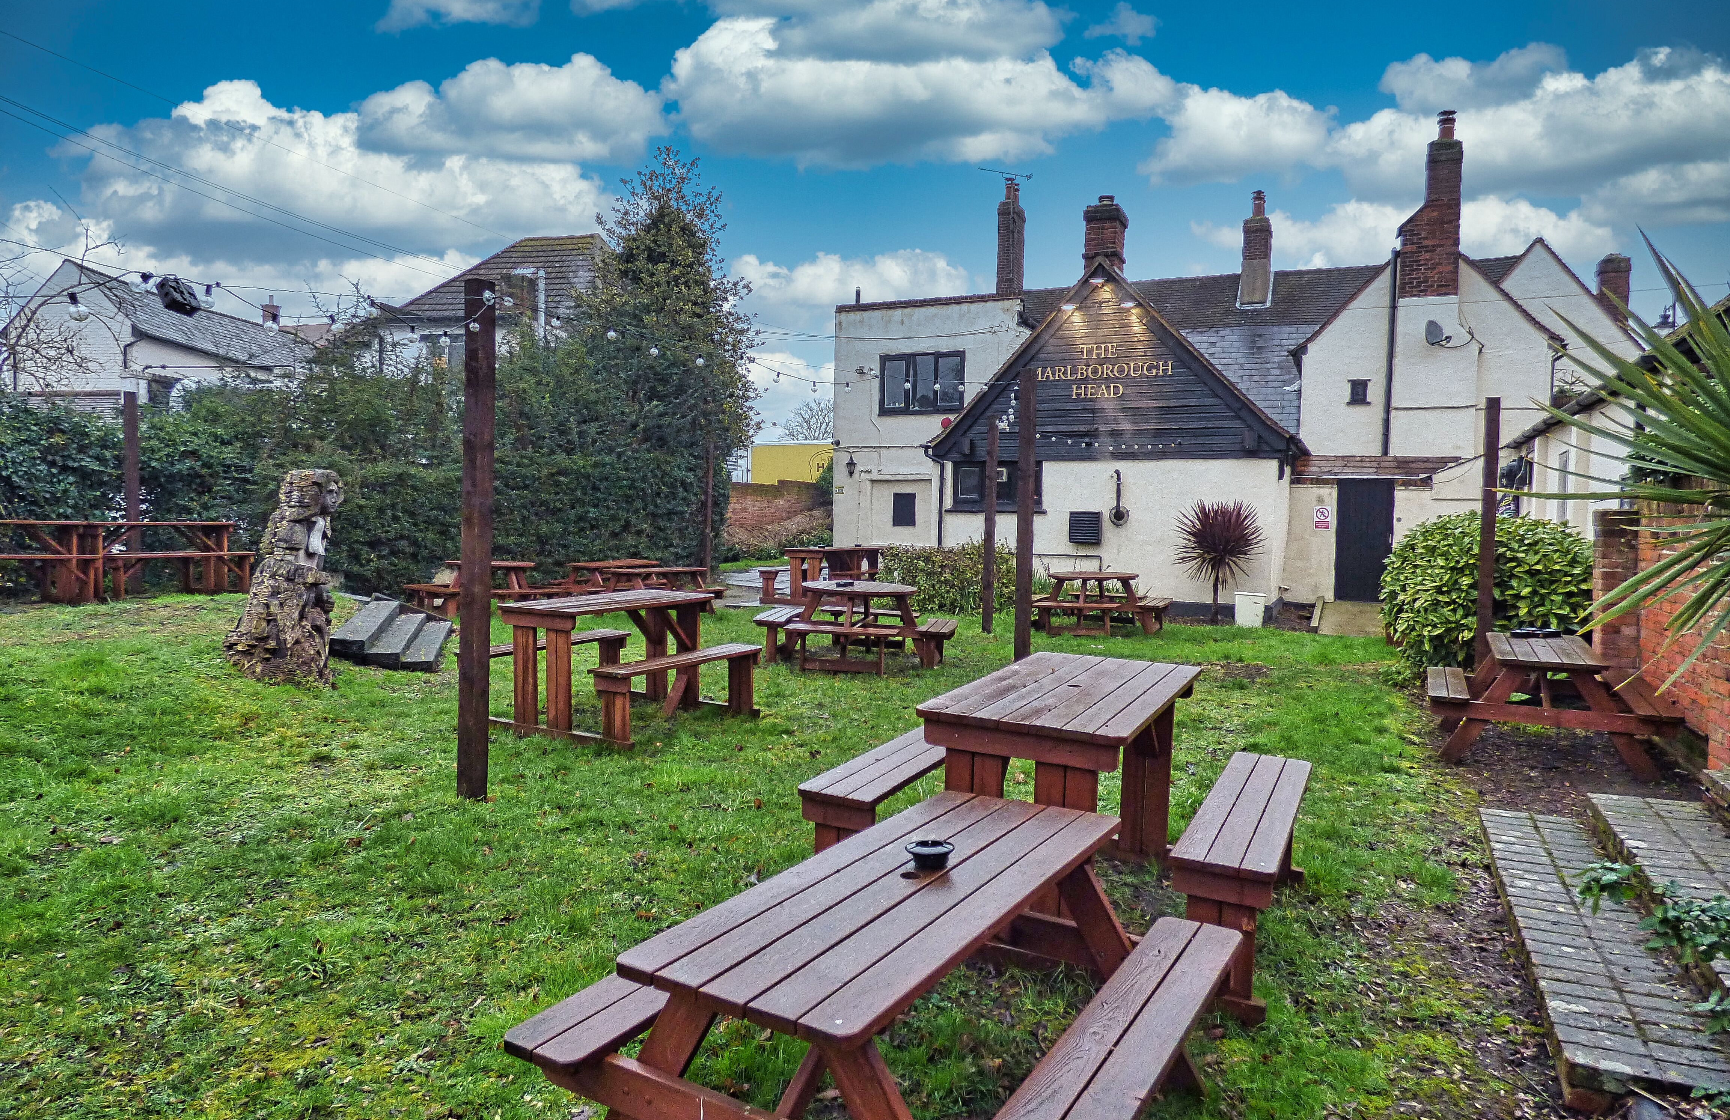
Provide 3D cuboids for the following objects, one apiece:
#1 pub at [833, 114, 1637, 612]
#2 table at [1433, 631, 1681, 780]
[{"bbox_3d":[7.479,-3.823,20.553,14.700,8.800,11.500,2,3,24],"label":"pub"},{"bbox_3d":[4.651,0.953,6.887,1.330,0.705,1.470,3,4,29],"label":"table"}]

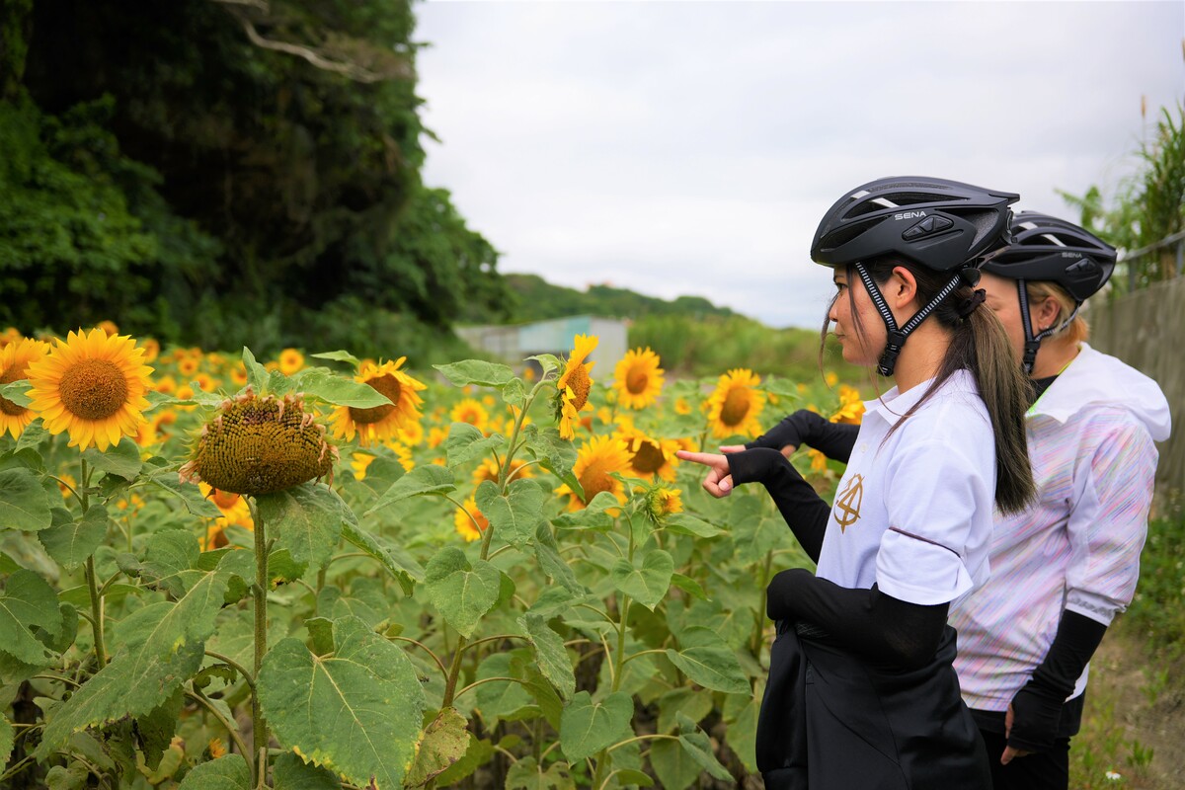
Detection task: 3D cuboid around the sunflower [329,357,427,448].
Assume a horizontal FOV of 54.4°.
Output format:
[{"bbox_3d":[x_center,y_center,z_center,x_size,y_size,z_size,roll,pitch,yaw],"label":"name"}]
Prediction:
[{"bbox_3d":[-0.373,0.013,2.000,0.170,0.165,0.085,-1,17,-21],"label":"sunflower"}]

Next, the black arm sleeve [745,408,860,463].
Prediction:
[{"bbox_3d":[0.384,0.075,2.120,0.220,0.105,0.100,0,2,3],"label":"black arm sleeve"}]

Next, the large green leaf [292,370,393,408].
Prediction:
[{"bbox_3d":[-0.351,-0.008,1.620,0.145,0.045,0.095,12,30,4],"label":"large green leaf"}]

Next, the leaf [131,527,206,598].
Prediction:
[{"bbox_3d":[-0.541,0.215,1.470,0.095,0.100,0.045,-1,-31,-14],"label":"leaf"}]

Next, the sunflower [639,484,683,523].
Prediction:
[{"bbox_3d":[0.117,0.185,1.970,0.060,0.072,0.070,1,2,37],"label":"sunflower"}]

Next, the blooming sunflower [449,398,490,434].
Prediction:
[{"bbox_3d":[-0.480,0.087,4.500,0.163,0.163,0.065,0,2,0],"label":"blooming sunflower"}]

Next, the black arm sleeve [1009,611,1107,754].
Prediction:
[{"bbox_3d":[0.834,0.509,2.060,0.100,0.280,0.090,22,-3,17],"label":"black arm sleeve"}]

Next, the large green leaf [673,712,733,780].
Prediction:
[{"bbox_3d":[0.198,0.625,2.050,0.120,0.050,0.070,42,26,18],"label":"large green leaf"}]

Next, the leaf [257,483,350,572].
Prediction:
[{"bbox_3d":[-0.366,0.166,1.460,0.120,0.115,0.060,0,2,-9],"label":"leaf"}]

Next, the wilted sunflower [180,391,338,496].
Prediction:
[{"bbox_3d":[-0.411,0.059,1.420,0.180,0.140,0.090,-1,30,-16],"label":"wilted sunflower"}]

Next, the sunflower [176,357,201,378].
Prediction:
[{"bbox_3d":[-2.913,-0.203,8.300,0.170,0.165,0.070,0,2,-6],"label":"sunflower"}]

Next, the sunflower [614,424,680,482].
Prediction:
[{"bbox_3d":[0.138,0.148,2.900,0.165,0.165,0.065,0,21,-3],"label":"sunflower"}]

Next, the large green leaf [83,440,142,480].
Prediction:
[{"bbox_3d":[-0.659,0.089,1.580,0.087,0.057,0.070,0,2,-11],"label":"large green leaf"}]

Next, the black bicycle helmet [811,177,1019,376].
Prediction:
[{"bbox_3d":[0.476,-0.175,1.690,0.275,0.280,0.200,1,3,18],"label":"black bicycle helmet"}]

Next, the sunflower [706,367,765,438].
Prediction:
[{"bbox_3d":[0.341,0.020,2.750,0.160,0.170,0.065,-1,9,-24],"label":"sunflower"}]

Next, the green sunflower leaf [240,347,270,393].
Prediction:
[{"bbox_3d":[-0.429,-0.027,1.460,0.045,0.075,0.025,-19,2,-25],"label":"green sunflower leaf"}]

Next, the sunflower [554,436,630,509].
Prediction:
[{"bbox_3d":[0.006,0.182,2.600,0.180,0.180,0.070,-1,17,-24],"label":"sunflower"}]

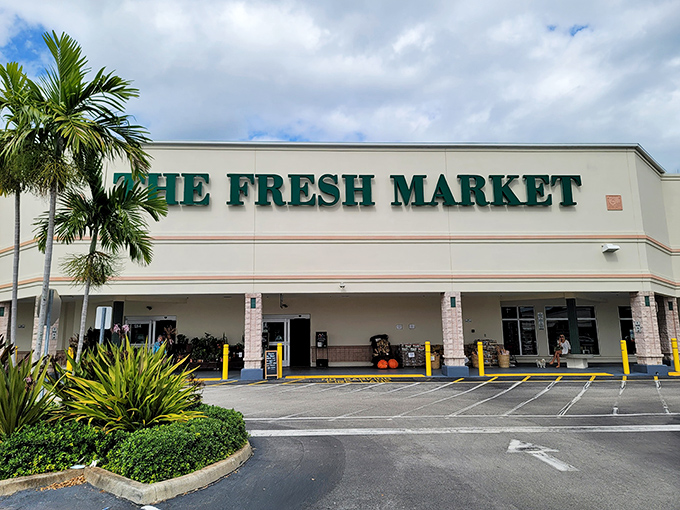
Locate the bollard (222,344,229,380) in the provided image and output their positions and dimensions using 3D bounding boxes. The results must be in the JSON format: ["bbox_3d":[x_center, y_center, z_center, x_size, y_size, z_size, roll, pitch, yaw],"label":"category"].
[{"bbox_3d":[-4.067,3.823,17.524,0.185,1.225,0.185,0,-10,-2],"label":"bollard"}]

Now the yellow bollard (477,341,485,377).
[{"bbox_3d":[5.042,3.725,17.592,0.172,1.185,0.172,0,-9,-3],"label":"yellow bollard"}]

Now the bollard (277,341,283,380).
[{"bbox_3d":[-2.140,3.797,17.603,0.185,1.217,0.185,0,-10,-2],"label":"bollard"}]

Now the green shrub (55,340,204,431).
[{"bbox_3d":[-2.779,1.755,6.387,1.900,1.320,1.750,0,-10,-2],"label":"green shrub"}]

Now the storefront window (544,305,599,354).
[{"bbox_3d":[10.912,3.545,23.026,2.426,2.289,0.120,0,-9,-3],"label":"storefront window"}]

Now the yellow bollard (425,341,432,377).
[{"bbox_3d":[3.214,3.771,17.813,0.185,1.211,0.185,0,-10,-2],"label":"yellow bollard"}]

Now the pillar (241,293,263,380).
[{"bbox_3d":[-3.099,2.929,17.728,0.720,3.030,0.720,0,-10,-2],"label":"pillar"}]

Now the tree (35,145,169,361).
[{"bbox_3d":[-4.957,0.496,10.056,2.600,5.527,2.600,0,-9,-3],"label":"tree"}]

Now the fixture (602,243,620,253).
[{"bbox_3d":[10.123,-0.282,18.300,0.430,0.270,0.420,0,-10,-2],"label":"fixture"}]

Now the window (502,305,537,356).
[{"bbox_3d":[8.417,3.529,22.919,1.567,2.279,0.120,0,-9,-3],"label":"window"}]

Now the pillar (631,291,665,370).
[{"bbox_3d":[11.420,2.899,18.291,0.720,3.045,0.720,0,-10,-2],"label":"pillar"}]

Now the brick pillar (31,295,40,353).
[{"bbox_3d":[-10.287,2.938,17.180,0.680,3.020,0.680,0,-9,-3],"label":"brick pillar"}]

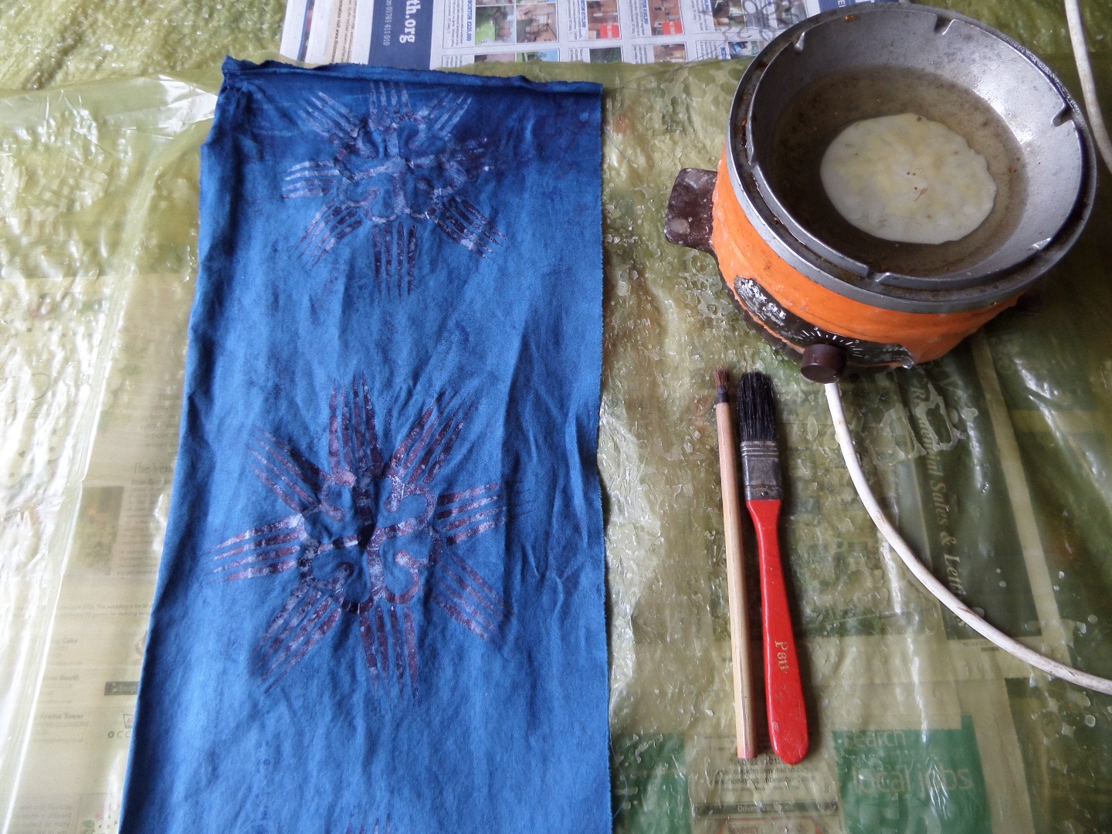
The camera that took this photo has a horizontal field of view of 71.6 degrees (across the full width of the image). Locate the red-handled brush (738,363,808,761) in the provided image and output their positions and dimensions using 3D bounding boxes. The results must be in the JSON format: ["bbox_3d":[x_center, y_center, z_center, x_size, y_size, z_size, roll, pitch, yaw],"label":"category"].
[{"bbox_3d":[0.102,0.065,0.365,0.019,0.012,0.182,0,71,2],"label":"red-handled brush"}]

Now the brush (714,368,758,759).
[{"bbox_3d":[0.085,0.063,0.367,0.009,0.009,0.183,0,71,2],"label":"brush"}]

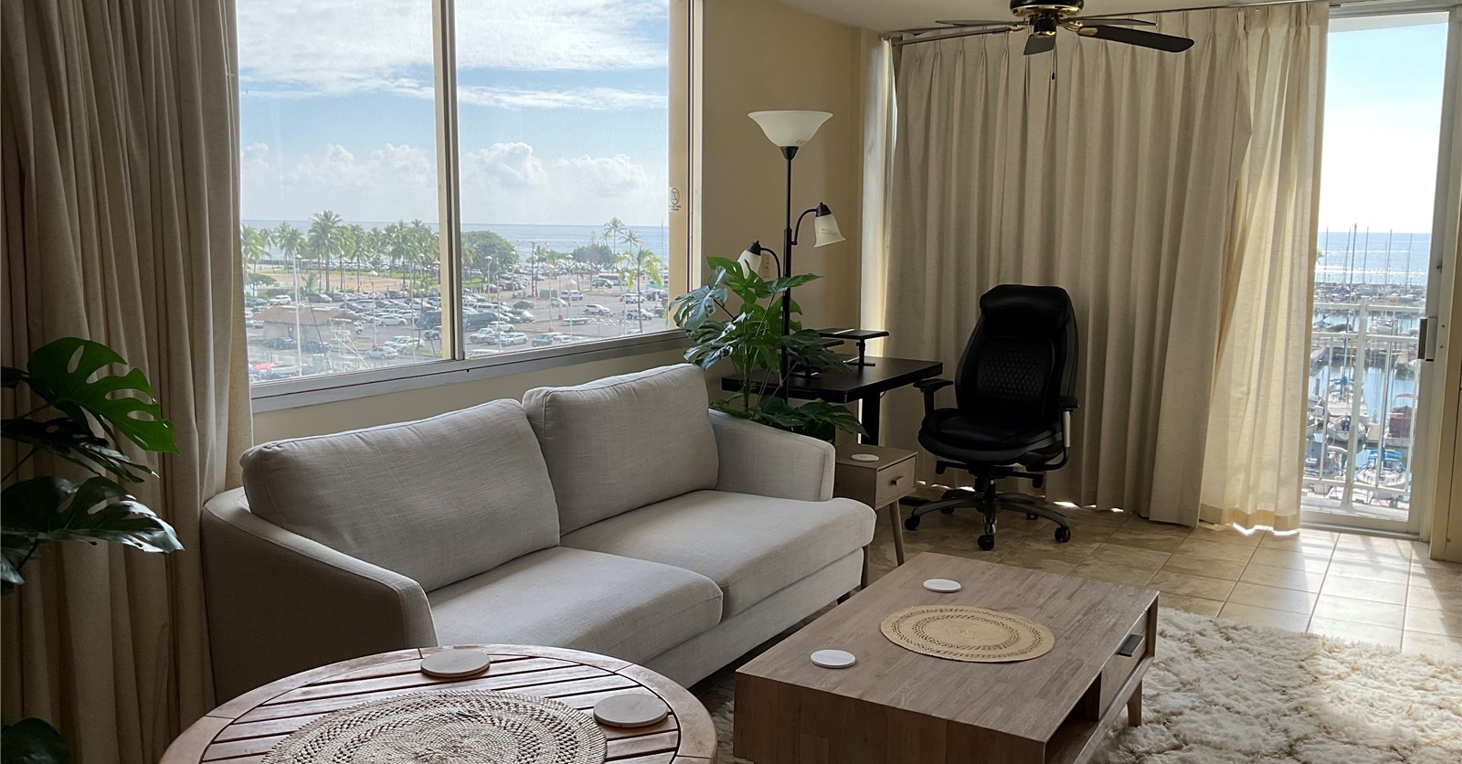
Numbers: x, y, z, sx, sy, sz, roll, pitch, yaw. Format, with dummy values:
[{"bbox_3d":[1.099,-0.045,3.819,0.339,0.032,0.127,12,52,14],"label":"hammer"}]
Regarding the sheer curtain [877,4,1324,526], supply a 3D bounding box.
[{"bbox_3d":[1.743,-0.575,6.170,2.166,2.410,0.157,5,8,29],"label":"sheer curtain"}]

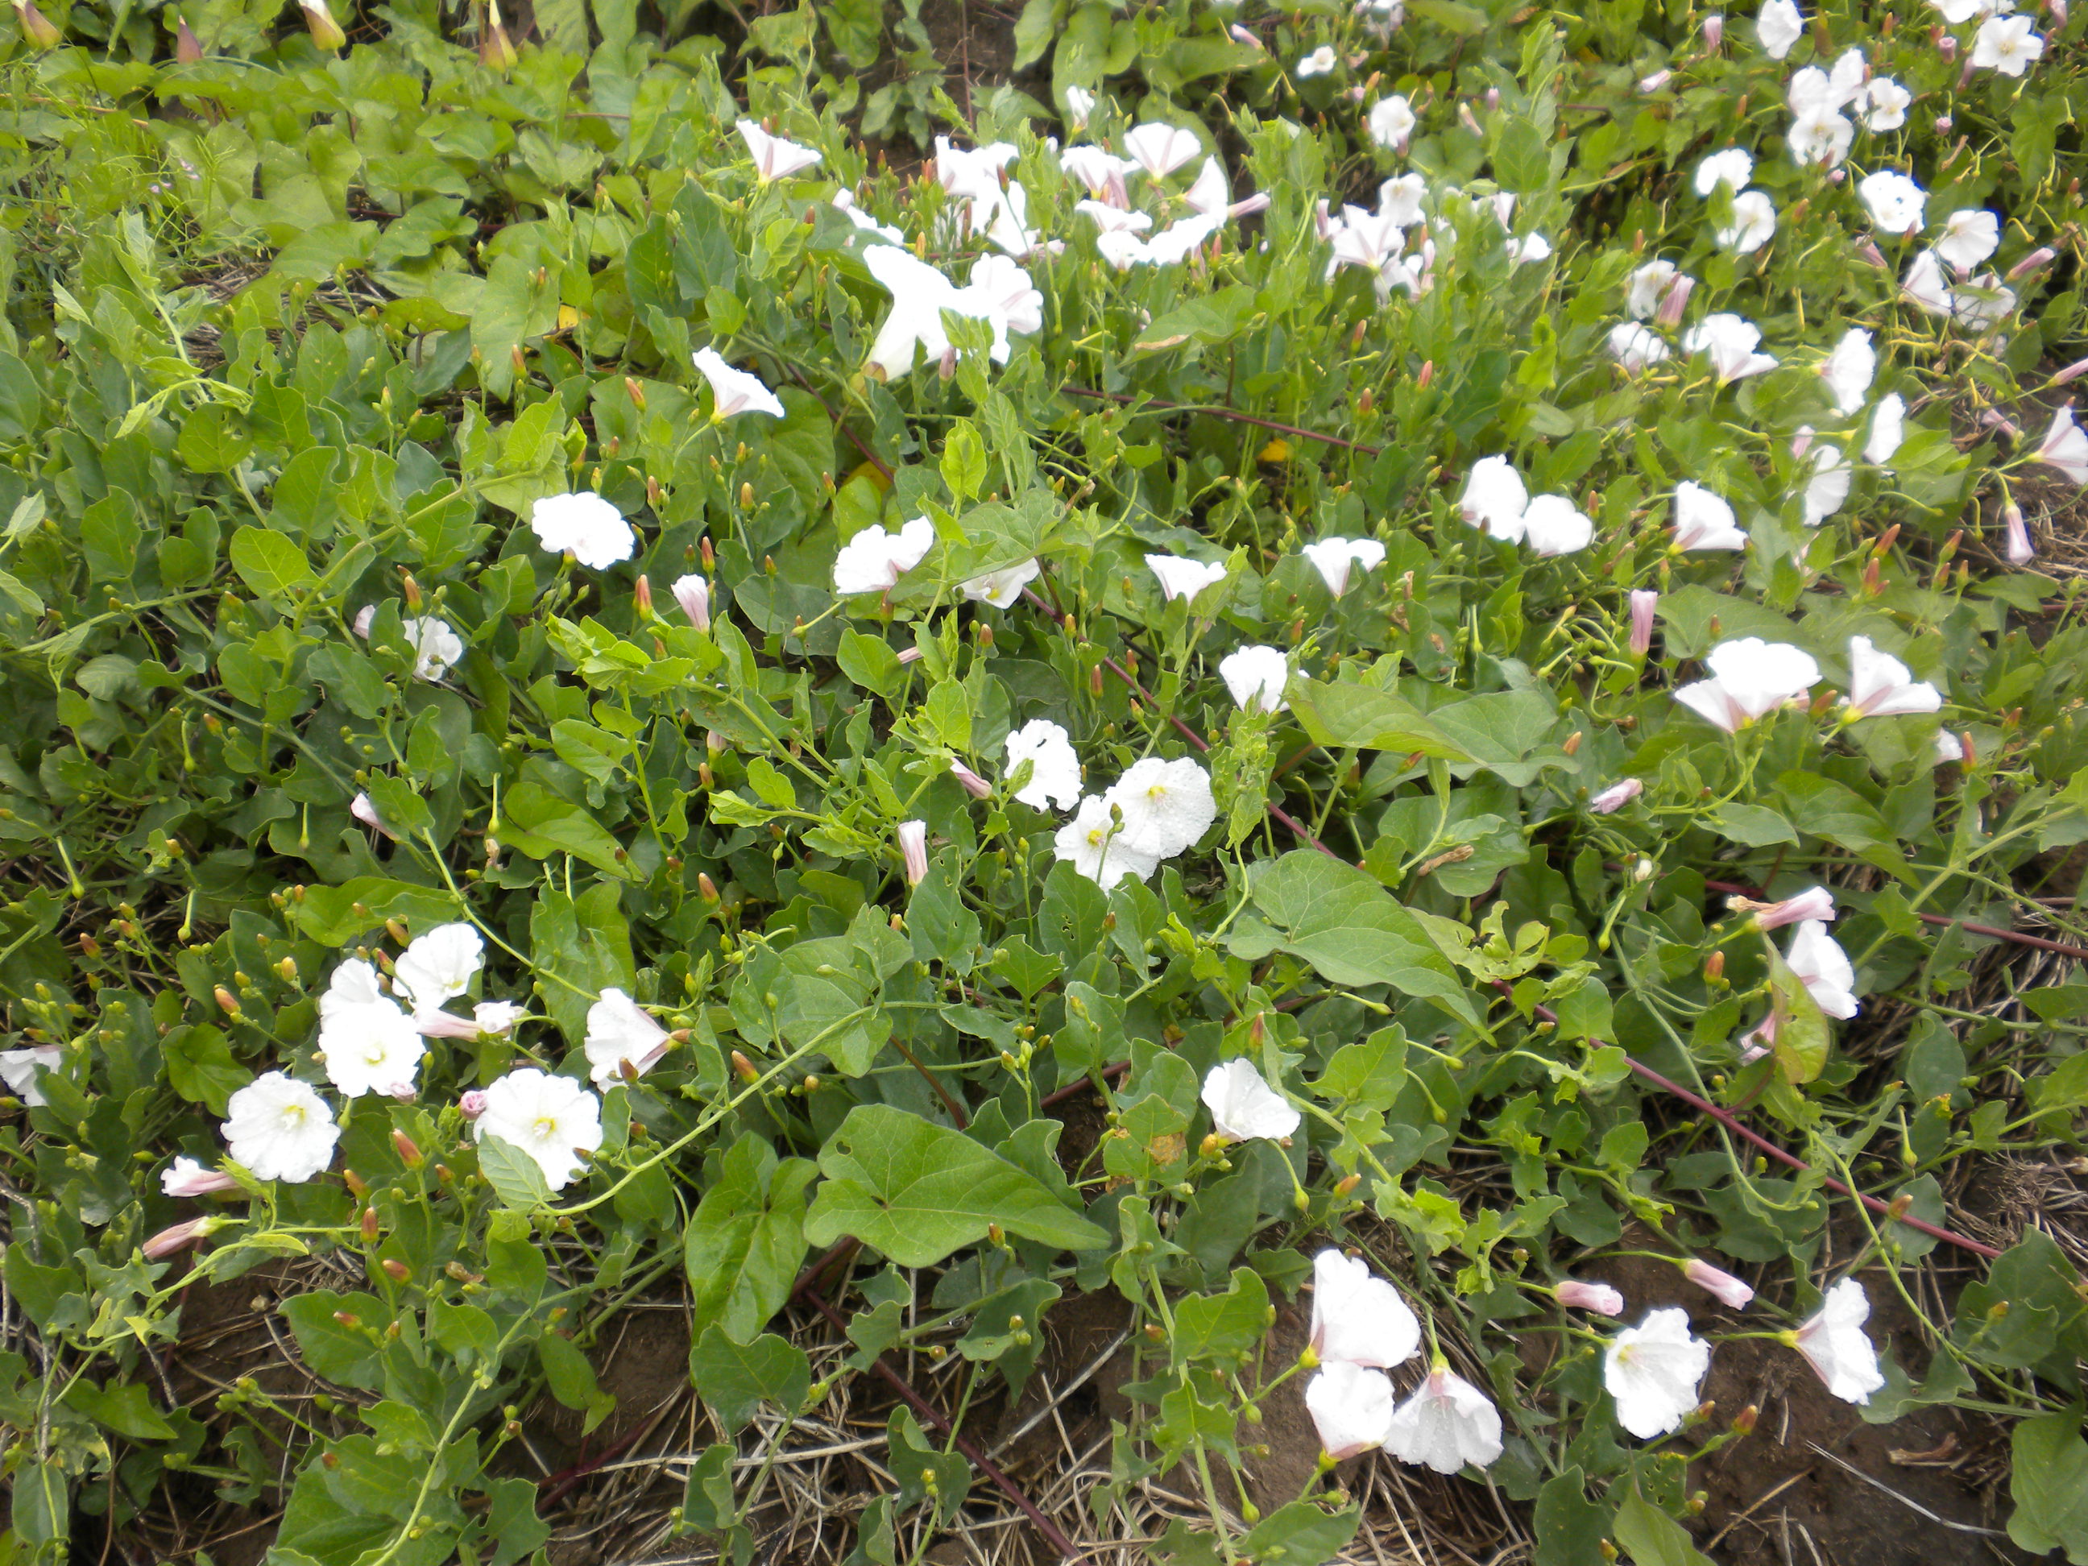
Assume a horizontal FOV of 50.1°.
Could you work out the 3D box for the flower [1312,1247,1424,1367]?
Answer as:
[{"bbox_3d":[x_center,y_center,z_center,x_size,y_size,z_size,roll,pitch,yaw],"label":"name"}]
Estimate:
[{"bbox_3d":[0.081,0.150,0.608,0.026,0.037,0.037,-38,54,-17],"label":"flower"}]

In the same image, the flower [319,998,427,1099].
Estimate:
[{"bbox_3d":[-0.184,0.074,0.615,0.028,0.017,0.028,-16,80,-17],"label":"flower"}]

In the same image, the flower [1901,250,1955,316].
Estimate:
[{"bbox_3d":[0.402,-0.225,1.023,0.022,0.032,0.032,-20,41,16],"label":"flower"}]

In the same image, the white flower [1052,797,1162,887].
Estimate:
[{"bbox_3d":[0.017,0.019,0.655,0.029,0.018,0.029,-9,77,-9],"label":"white flower"}]

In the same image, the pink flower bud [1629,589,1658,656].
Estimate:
[{"bbox_3d":[0.188,-0.050,0.700,0.008,0.021,0.008,14,28,14],"label":"pink flower bud"}]

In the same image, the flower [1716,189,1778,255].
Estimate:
[{"bbox_3d":[0.331,-0.264,1.051,0.029,0.029,0.018,5,21,6],"label":"flower"}]

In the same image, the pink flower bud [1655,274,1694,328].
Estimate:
[{"bbox_3d":[0.237,-0.181,0.840,0.009,0.021,0.009,22,23,10],"label":"pink flower bud"}]

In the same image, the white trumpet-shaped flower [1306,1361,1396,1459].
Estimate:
[{"bbox_3d":[0.071,0.152,0.530,0.022,0.019,0.022,7,41,-6],"label":"white trumpet-shaped flower"}]

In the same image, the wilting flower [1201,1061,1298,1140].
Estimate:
[{"bbox_3d":[0.053,0.091,0.620,0.029,0.018,0.029,36,47,-5],"label":"wilting flower"}]

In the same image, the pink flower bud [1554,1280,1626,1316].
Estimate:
[{"bbox_3d":[0.122,0.114,0.495,0.017,0.006,0.006,15,0,24],"label":"pink flower bud"}]

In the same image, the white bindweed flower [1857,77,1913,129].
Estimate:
[{"bbox_3d":[0.376,-0.302,1.000,0.024,0.024,0.017,14,2,16],"label":"white bindweed flower"}]

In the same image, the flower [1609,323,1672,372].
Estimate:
[{"bbox_3d":[0.262,-0.190,0.982,0.028,0.021,0.028,2,3,2],"label":"flower"}]

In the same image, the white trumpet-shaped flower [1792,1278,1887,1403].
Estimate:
[{"bbox_3d":[0.223,0.158,0.631,0.024,0.035,0.035,-6,42,12],"label":"white trumpet-shaped flower"}]

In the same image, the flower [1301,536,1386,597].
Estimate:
[{"bbox_3d":[0.099,-0.071,0.740,0.029,0.018,0.029,3,7,4],"label":"flower"}]

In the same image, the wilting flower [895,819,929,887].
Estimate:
[{"bbox_3d":[-0.038,0.020,0.635,0.009,0.018,0.009,-9,29,-4],"label":"wilting flower"}]

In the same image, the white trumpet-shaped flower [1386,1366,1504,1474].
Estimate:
[{"bbox_3d":[0.095,0.151,0.530,0.027,0.027,0.021,-3,84,-3],"label":"white trumpet-shaped flower"}]

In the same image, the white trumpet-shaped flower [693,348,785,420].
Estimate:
[{"bbox_3d":[-0.109,-0.131,0.760,0.035,0.019,0.035,22,18,-50],"label":"white trumpet-shaped flower"}]

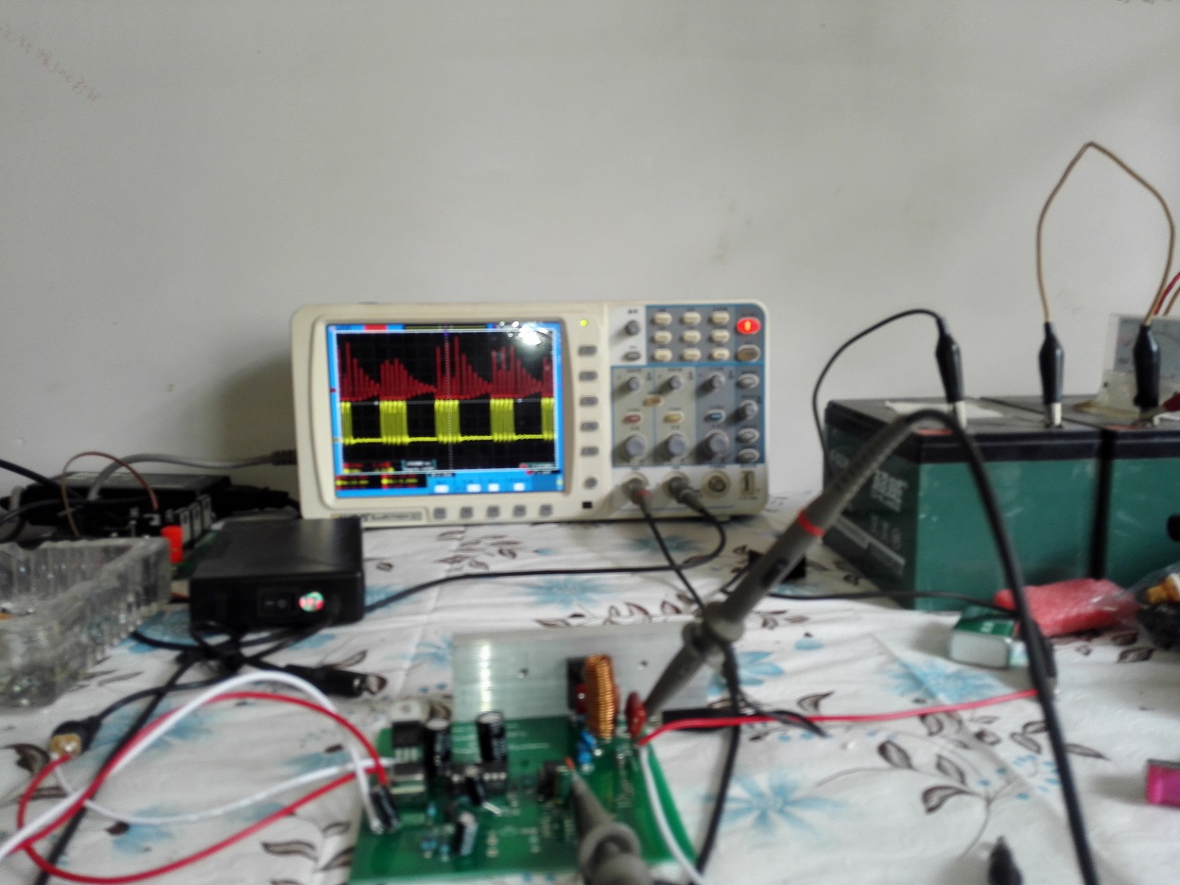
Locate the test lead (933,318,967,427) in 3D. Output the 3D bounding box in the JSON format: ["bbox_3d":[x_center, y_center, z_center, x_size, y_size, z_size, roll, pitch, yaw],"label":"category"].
[{"bbox_3d":[0.191,-0.036,0.504,0.013,0.060,0.011,-15,8,-2],"label":"test lead"}]

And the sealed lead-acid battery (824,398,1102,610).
[{"bbox_3d":[0.215,0.031,0.576,0.099,0.097,0.151,-1,8,-4],"label":"sealed lead-acid battery"}]

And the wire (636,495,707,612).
[{"bbox_3d":[0.048,0.061,0.601,0.026,0.034,0.160,-2,8,-7],"label":"wire"}]

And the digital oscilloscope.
[{"bbox_3d":[-0.041,-0.025,0.722,0.340,0.157,0.072,-1,7,-5],"label":"digital oscilloscope"}]

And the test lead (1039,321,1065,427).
[{"bbox_3d":[0.246,-0.035,0.508,0.013,0.056,0.011,-8,8,-3],"label":"test lead"}]

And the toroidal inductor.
[{"bbox_3d":[0.004,0.095,0.354,0.012,0.030,0.030,-7,8,-3],"label":"toroidal inductor"}]

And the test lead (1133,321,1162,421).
[{"bbox_3d":[0.299,-0.037,0.511,0.013,0.053,0.011,-6,8,-4],"label":"test lead"}]

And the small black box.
[{"bbox_3d":[-0.177,0.073,0.558,0.085,0.027,0.132,-3,9,-13],"label":"small black box"}]

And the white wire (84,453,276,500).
[{"bbox_3d":[-0.305,0.025,0.711,0.134,0.034,0.060,-1,8,0],"label":"white wire"}]

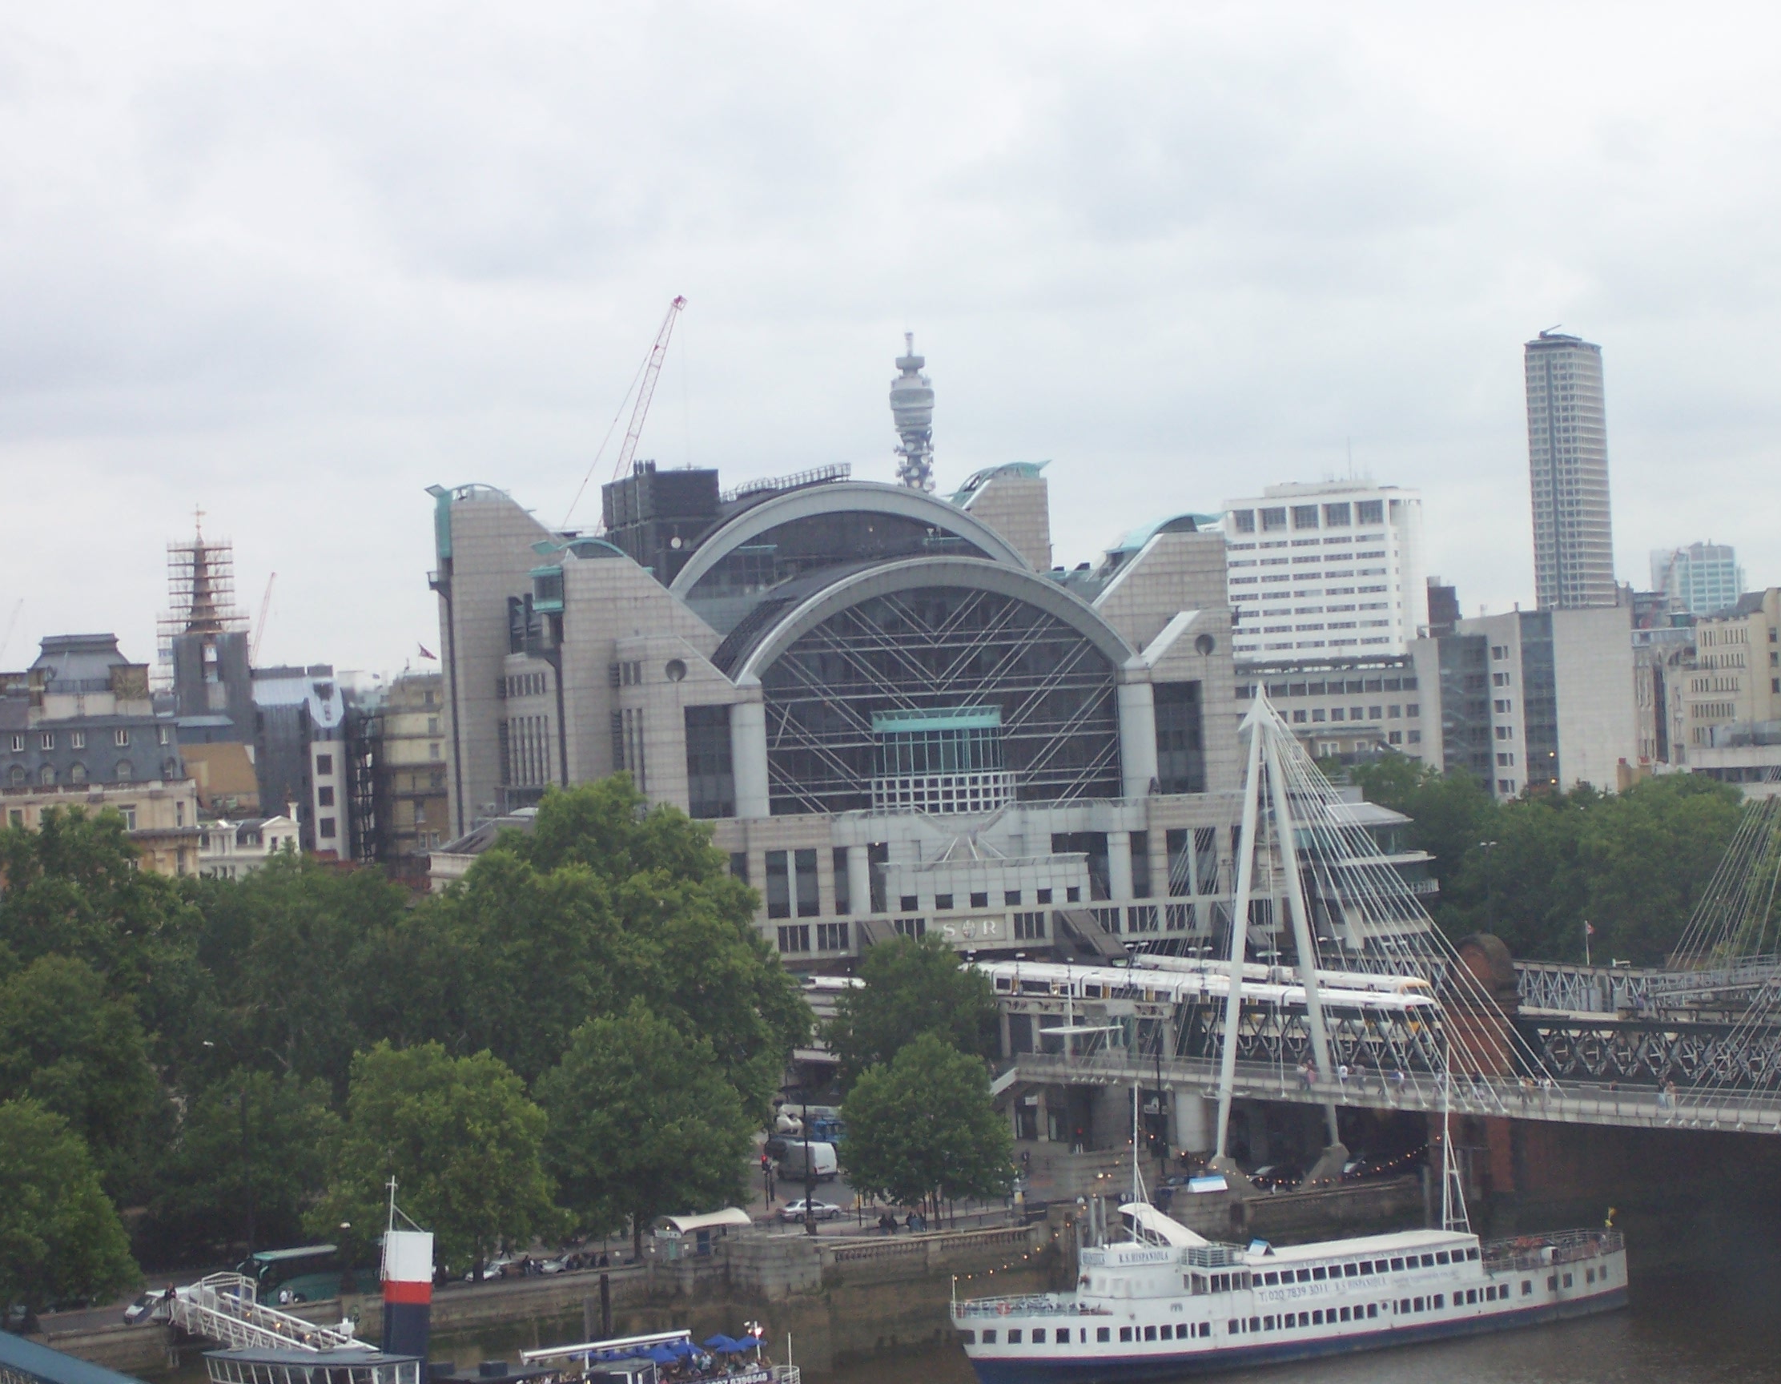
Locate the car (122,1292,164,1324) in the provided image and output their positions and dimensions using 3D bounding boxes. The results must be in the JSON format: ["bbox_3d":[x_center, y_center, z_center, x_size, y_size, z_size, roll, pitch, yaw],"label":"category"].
[{"bbox_3d":[-35.990,30.450,268.000,4.400,1.650,1.800,-2,-1,-38],"label":"car"}]

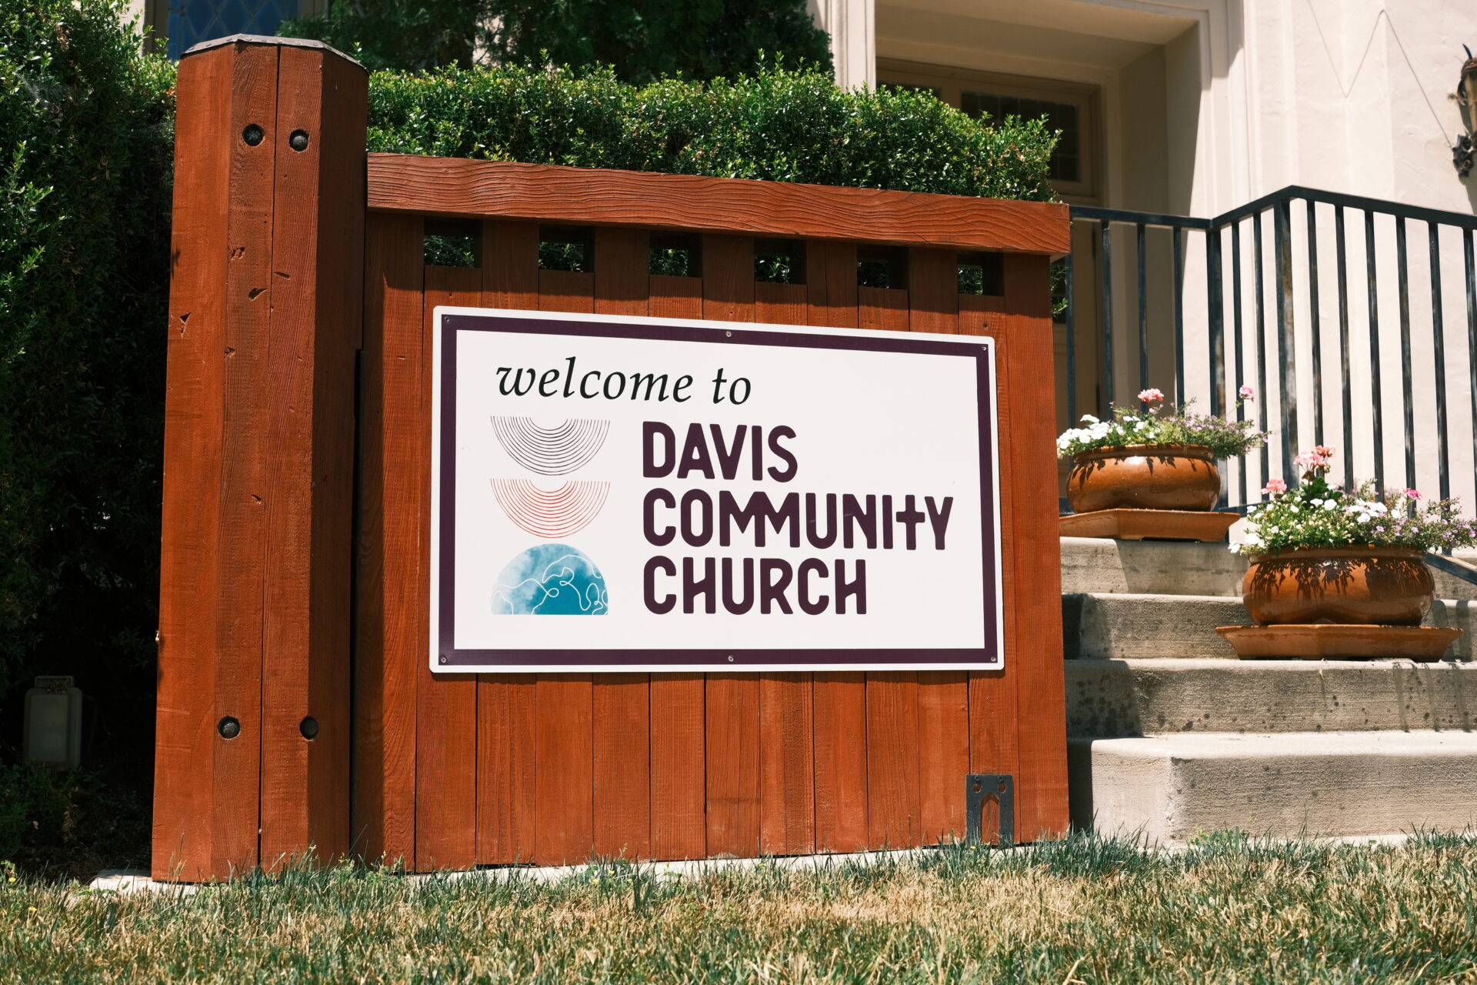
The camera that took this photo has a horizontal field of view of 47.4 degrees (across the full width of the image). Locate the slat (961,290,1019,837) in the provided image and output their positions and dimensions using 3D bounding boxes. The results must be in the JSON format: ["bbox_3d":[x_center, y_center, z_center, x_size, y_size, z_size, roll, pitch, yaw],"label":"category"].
[{"bbox_3d":[0.416,0.130,2.925,0.089,0.945,0.091,1,-7,-16],"label":"slat"}]

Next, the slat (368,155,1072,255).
[{"bbox_3d":[-0.016,-0.470,2.870,1.216,0.089,0.137,1,-7,-16],"label":"slat"}]

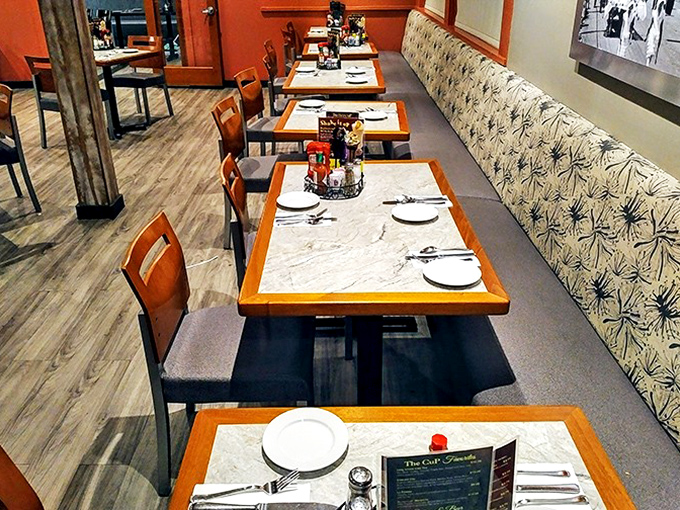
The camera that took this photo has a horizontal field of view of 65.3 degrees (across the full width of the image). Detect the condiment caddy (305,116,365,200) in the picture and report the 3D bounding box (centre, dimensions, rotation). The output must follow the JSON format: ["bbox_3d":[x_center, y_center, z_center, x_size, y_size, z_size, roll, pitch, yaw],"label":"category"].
[{"bbox_3d":[-0.024,-0.402,2.165,0.250,0.285,0.235,0,29,0],"label":"condiment caddy"}]

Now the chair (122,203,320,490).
[{"bbox_3d":[-0.350,0.331,1.801,0.540,0.866,0.445,0,29,0],"label":"chair"}]

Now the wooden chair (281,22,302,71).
[{"bbox_3d":[-0.410,-2.340,6.563,0.540,0.866,0.450,0,29,0],"label":"wooden chair"}]

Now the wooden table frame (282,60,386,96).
[{"bbox_3d":[-0.036,-1.208,4.662,0.762,0.750,1.215,0,29,0],"label":"wooden table frame"}]

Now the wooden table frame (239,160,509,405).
[{"bbox_3d":[0.092,0.164,2.213,0.762,0.750,1.210,0,29,0],"label":"wooden table frame"}]

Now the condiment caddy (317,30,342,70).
[{"bbox_3d":[-0.085,-1.791,4.653,0.230,0.290,0.200,0,29,0],"label":"condiment caddy"}]

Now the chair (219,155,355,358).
[{"bbox_3d":[-0.203,0.008,2.344,0.510,0.870,0.450,-2,29,-3],"label":"chair"}]

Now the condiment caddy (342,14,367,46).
[{"bbox_3d":[0.161,-2.451,5.803,0.260,0.300,0.230,0,29,0],"label":"condiment caddy"}]

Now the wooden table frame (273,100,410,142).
[{"bbox_3d":[0.016,-0.534,3.449,0.765,0.755,0.765,0,29,0],"label":"wooden table frame"}]

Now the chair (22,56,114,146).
[{"bbox_3d":[-2.506,-1.460,5.011,0.440,0.866,0.530,13,32,22],"label":"chair"}]

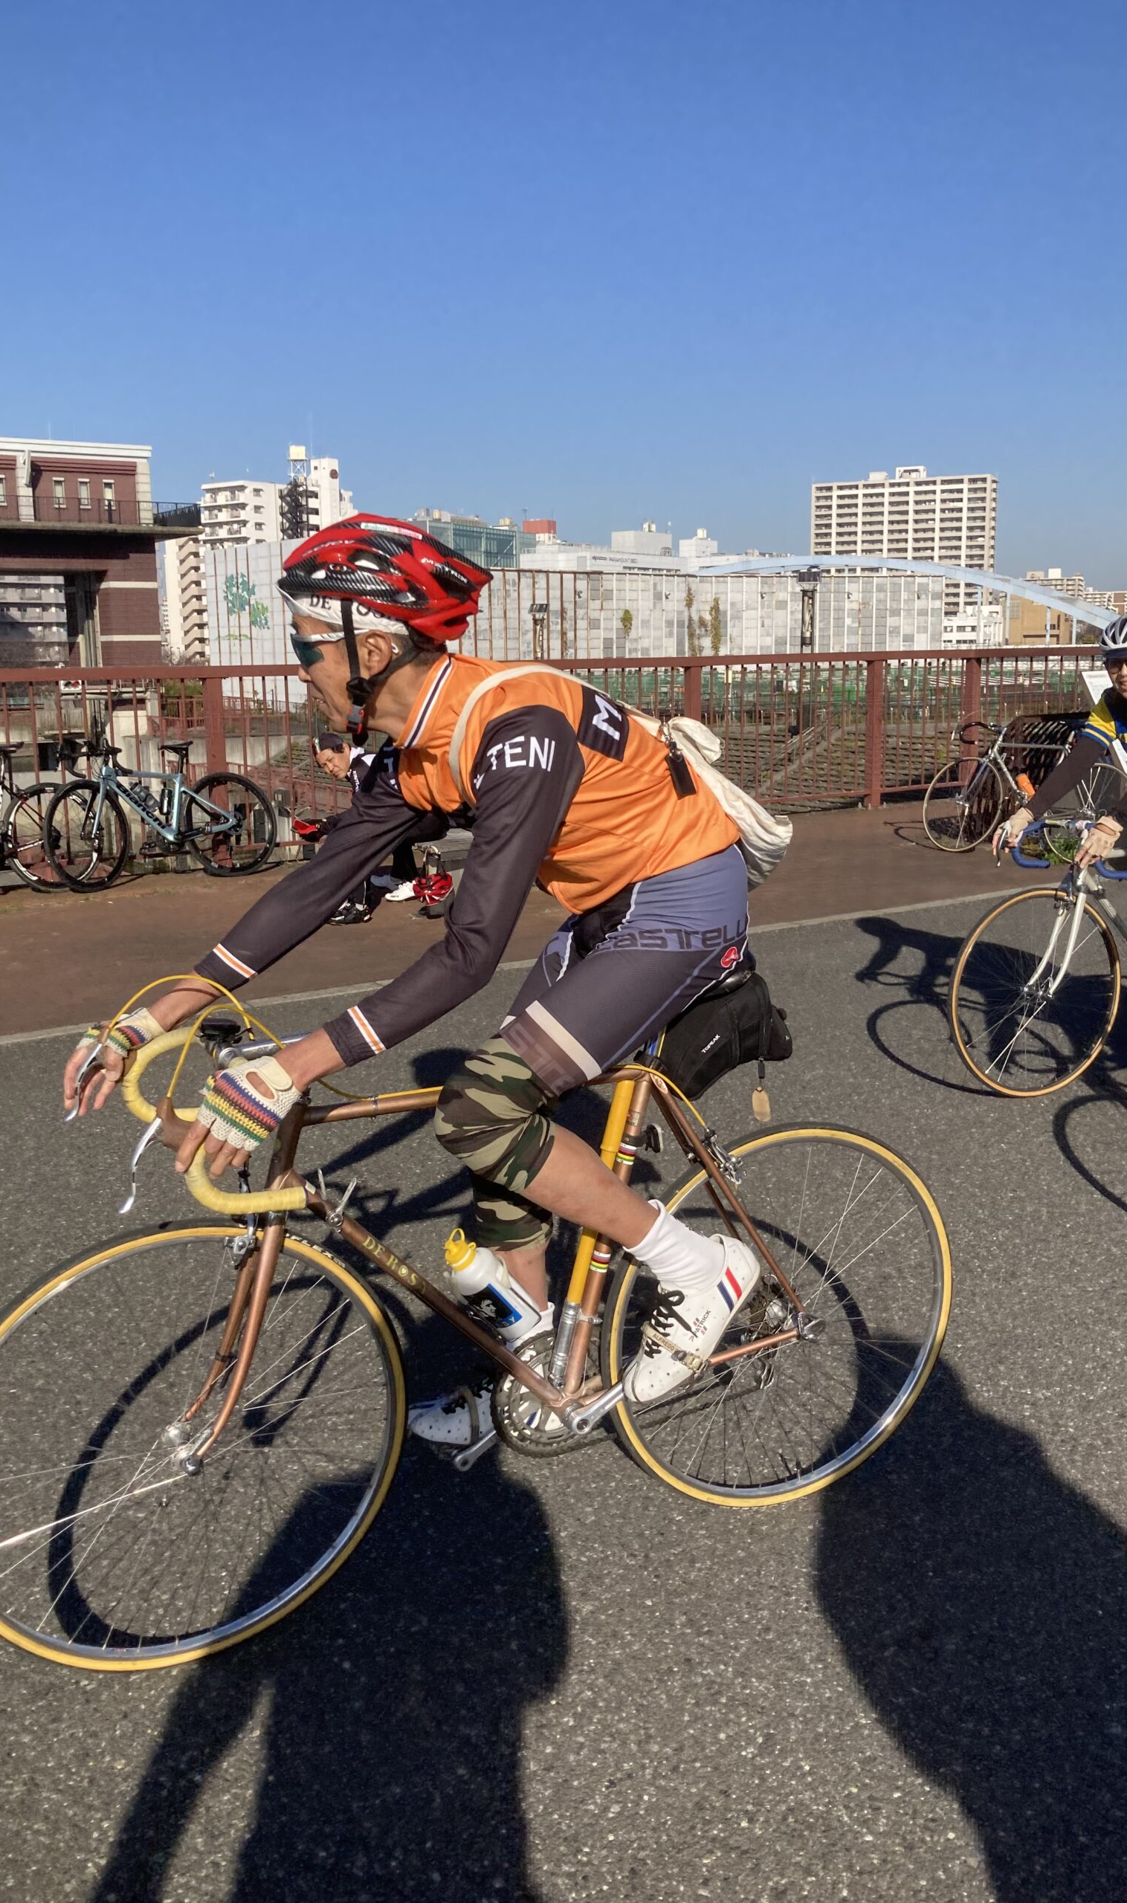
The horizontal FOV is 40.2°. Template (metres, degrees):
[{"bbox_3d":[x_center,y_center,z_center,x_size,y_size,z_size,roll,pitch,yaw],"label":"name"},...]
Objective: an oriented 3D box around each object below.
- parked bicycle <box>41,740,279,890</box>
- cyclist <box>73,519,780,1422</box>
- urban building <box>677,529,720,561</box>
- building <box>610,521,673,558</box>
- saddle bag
[{"bbox_3d":[-2.507,-0.872,9.551,1.660,0.930,0.440,-11,10,-41],"label":"parked bicycle"},{"bbox_3d":[-0.173,0.127,2.208,1.040,1.450,0.500,-6,13,-24],"label":"cyclist"},{"bbox_3d":[27.970,-84.528,320.000,6.500,7.000,5.500,11,17,43],"label":"urban building"},{"bbox_3d":[16.535,-85.609,320.000,7.000,8.000,12.000,11,17,43],"label":"building"},{"bbox_3d":[0.225,0.118,2.395,0.230,0.160,0.120,-22,20,-20],"label":"saddle bag"}]

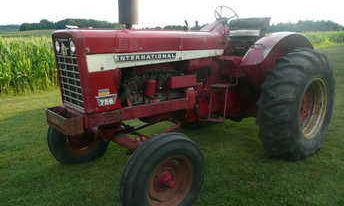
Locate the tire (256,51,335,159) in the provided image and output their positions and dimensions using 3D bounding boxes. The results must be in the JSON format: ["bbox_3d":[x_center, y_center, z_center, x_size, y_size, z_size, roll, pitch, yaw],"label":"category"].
[{"bbox_3d":[1.795,0.042,3.905,1.559,1.559,0.474,-11,16,-41],"label":"tire"}]

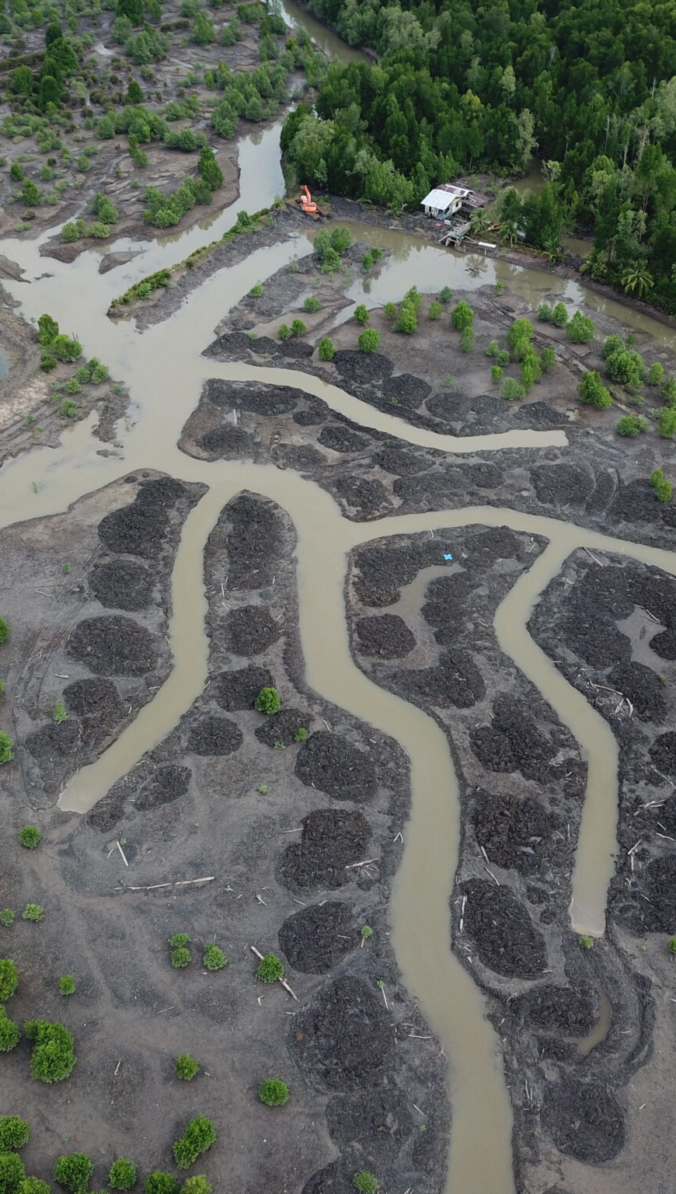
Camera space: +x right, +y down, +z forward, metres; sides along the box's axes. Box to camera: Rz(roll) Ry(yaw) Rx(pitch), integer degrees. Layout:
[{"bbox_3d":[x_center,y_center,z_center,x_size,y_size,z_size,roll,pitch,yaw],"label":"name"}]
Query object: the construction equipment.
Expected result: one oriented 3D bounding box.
[{"bbox_3d":[-6.149,-83.165,252.460,5.000,4.300,9.400,-25,48,-25],"label":"construction equipment"}]

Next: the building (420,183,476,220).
[{"bbox_3d":[23.493,-84.045,254.235,6.100,3.800,9.800,26,49,26],"label":"building"}]

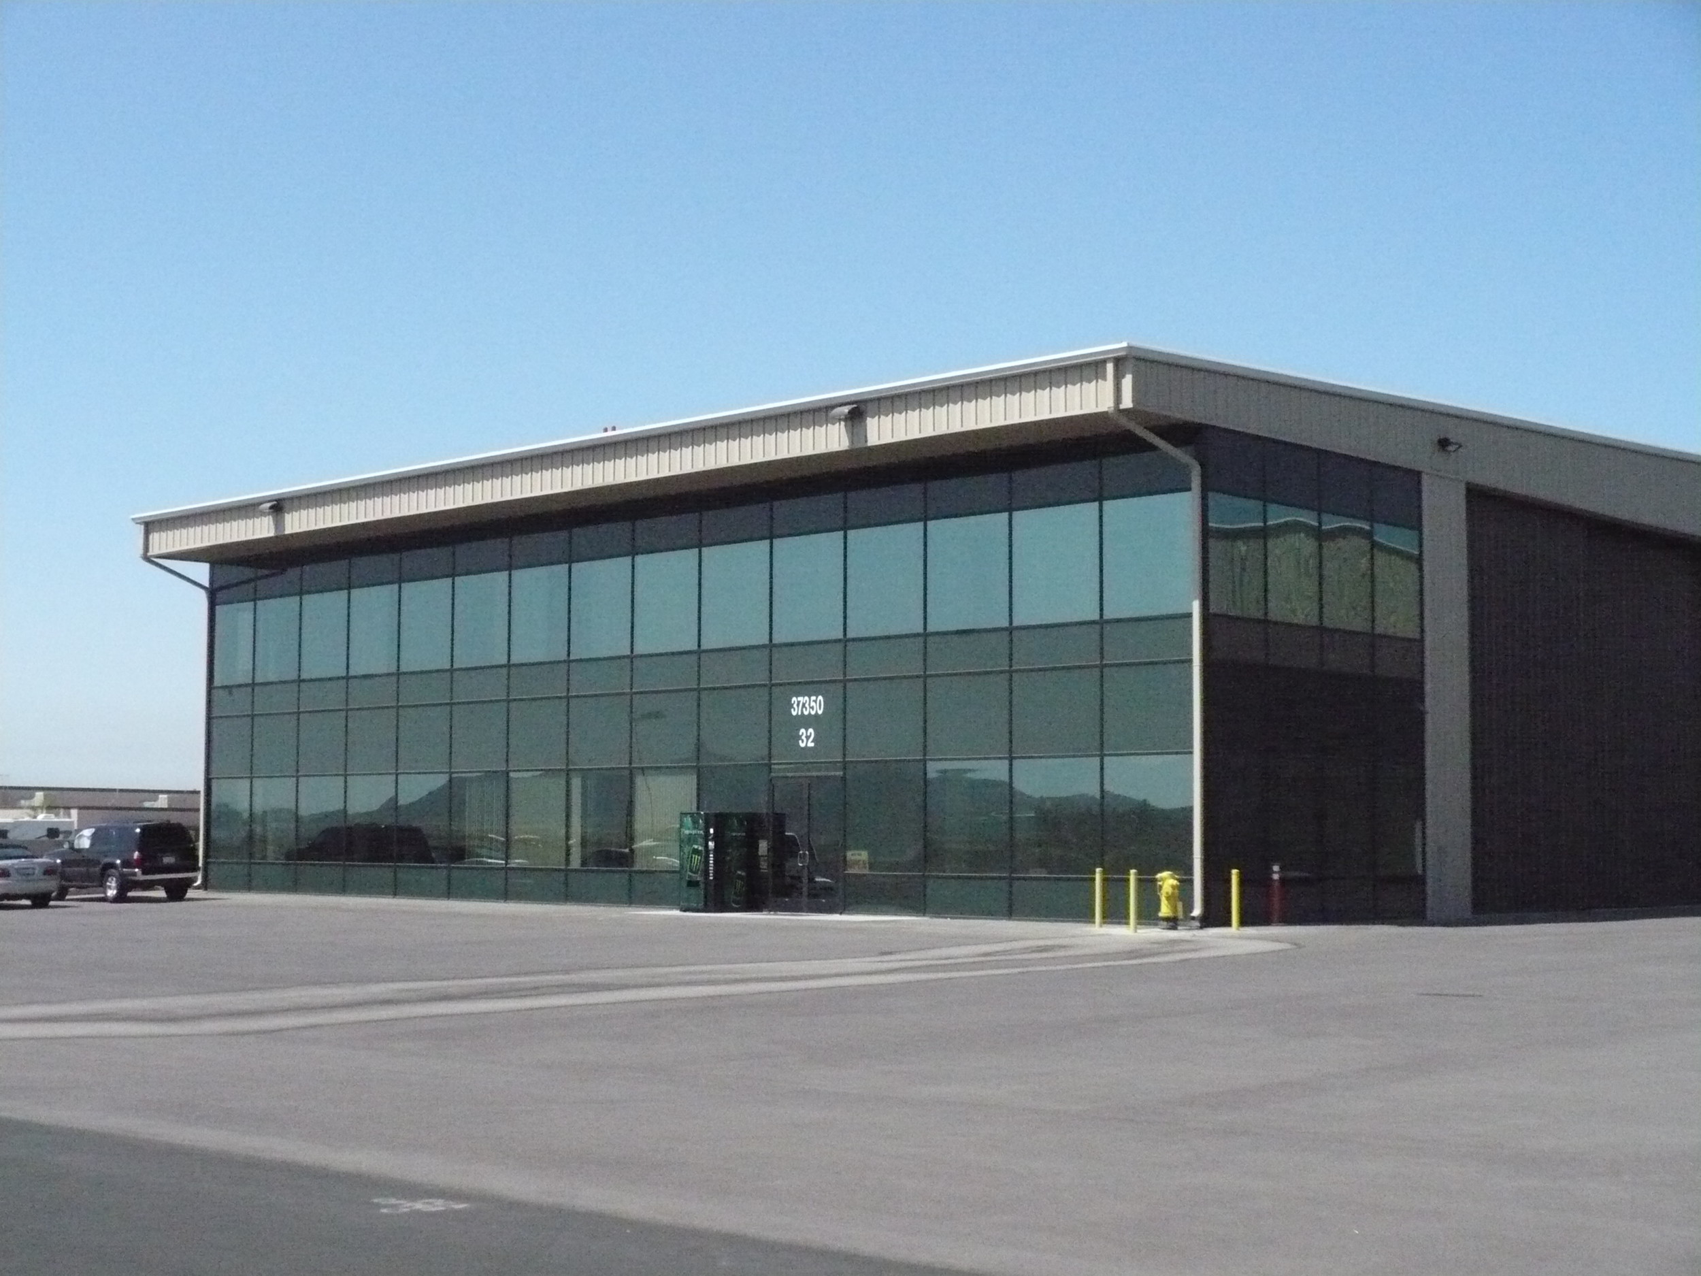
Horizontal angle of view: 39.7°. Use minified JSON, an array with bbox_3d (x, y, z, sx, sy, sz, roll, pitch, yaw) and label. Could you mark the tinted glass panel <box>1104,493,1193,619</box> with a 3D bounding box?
[{"bbox_3d":[4.783,-1.311,37.773,1.850,1.920,0.050,-4,-7,43],"label":"tinted glass panel"}]

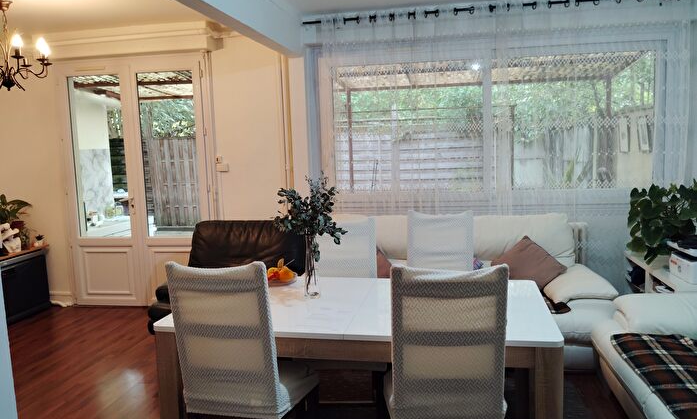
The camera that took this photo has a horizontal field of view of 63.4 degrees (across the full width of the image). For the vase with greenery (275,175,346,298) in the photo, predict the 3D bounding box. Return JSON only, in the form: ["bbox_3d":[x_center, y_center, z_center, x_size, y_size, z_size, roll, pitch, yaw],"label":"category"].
[{"bbox_3d":[-0.183,0.131,2.645,0.330,0.563,0.300,0,7,11],"label":"vase with greenery"}]

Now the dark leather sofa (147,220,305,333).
[{"bbox_3d":[-0.829,0.522,4.620,1.380,0.880,0.870,0,7,11],"label":"dark leather sofa"}]

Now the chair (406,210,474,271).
[{"bbox_3d":[0.507,0.570,3.037,0.450,1.065,0.570,-1,7,7],"label":"chair"}]

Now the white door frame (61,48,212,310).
[{"bbox_3d":[-1.936,-0.234,5.222,1.490,2.310,0.120,0,7,11],"label":"white door frame"}]

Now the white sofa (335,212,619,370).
[{"bbox_3d":[0.742,0.527,4.074,2.100,0.900,1.000,0,7,11],"label":"white sofa"}]

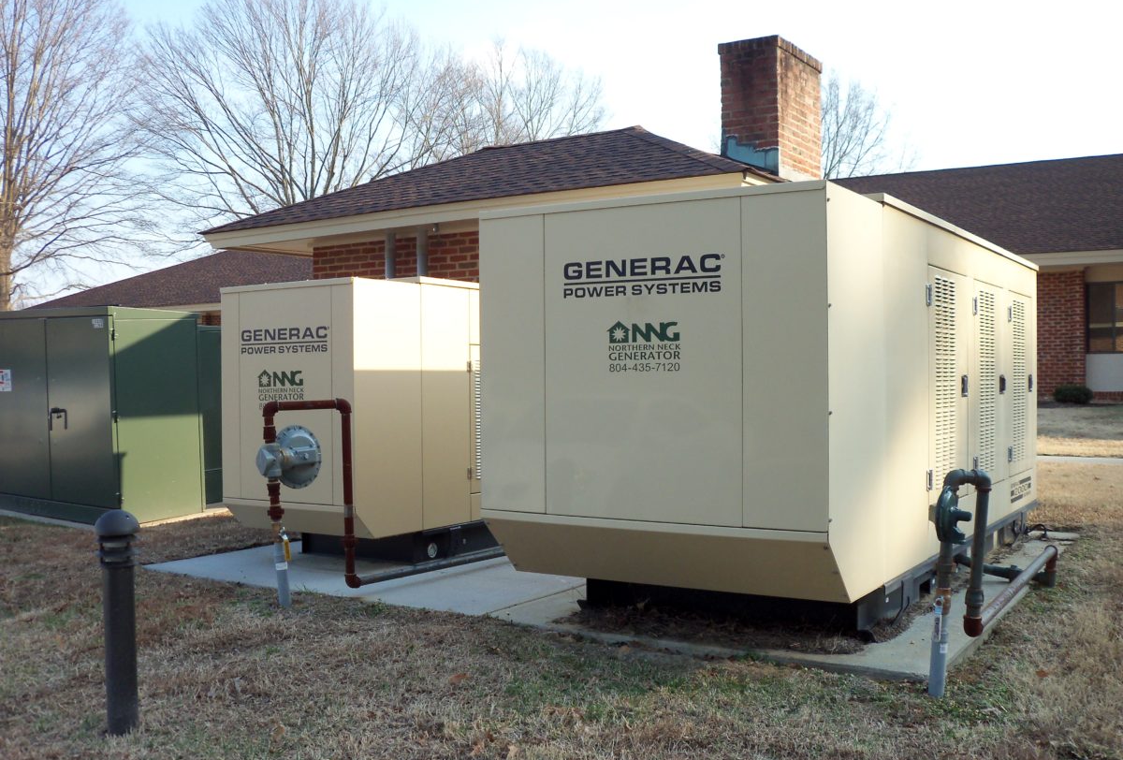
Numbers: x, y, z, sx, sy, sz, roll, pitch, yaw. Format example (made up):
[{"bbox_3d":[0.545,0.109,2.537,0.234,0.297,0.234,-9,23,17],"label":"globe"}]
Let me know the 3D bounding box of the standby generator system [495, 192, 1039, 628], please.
[{"bbox_3d":[1.470,0.111,6.196,1.530,1.798,4.376,0,0,32],"label":"standby generator system"}]

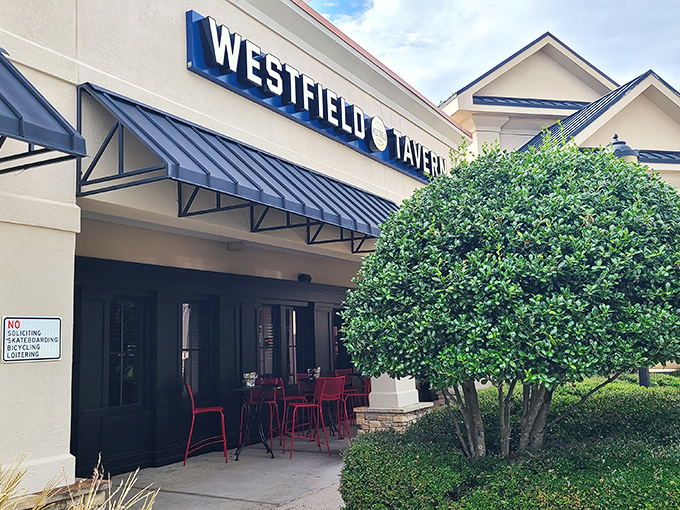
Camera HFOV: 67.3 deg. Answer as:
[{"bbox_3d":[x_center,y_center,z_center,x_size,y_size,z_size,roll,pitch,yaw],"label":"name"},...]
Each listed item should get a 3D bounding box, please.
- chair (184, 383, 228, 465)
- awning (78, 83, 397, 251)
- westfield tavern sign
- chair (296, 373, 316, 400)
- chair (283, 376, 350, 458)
[{"bbox_3d":[-1.840,2.284,7.020,0.570,1.090,0.420,3,-9,-17],"label":"chair"},{"bbox_3d":[-0.155,-0.670,5.591,1.180,0.887,4.780,-6,-11,37],"label":"awning"},{"bbox_3d":[0.228,-1.723,6.904,0.200,0.547,5.296,-6,-11,37],"label":"westfield tavern sign"},{"bbox_3d":[-0.510,2.527,8.600,0.420,1.090,0.570,2,-9,-11],"label":"chair"},{"bbox_3d":[-0.470,2.339,7.380,0.570,1.090,0.420,2,-9,-14],"label":"chair"}]

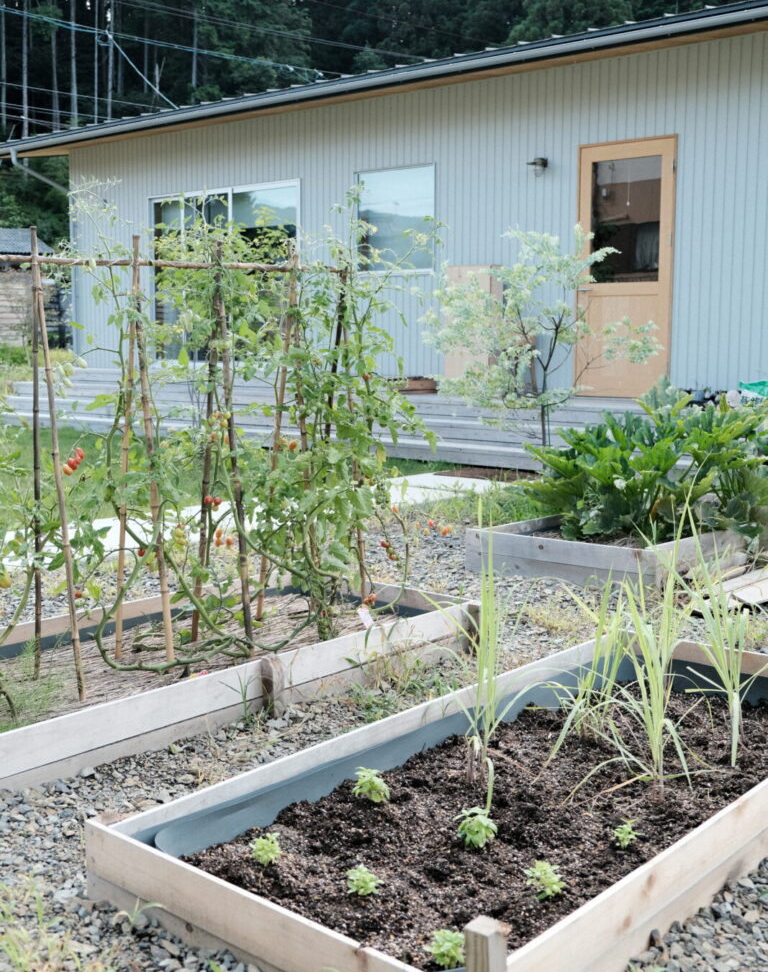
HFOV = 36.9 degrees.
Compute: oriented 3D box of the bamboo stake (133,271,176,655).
[{"bbox_3d":[-0.699,-0.037,3.514,0.024,1.199,0.024,-5,5,-11],"label":"bamboo stake"}]

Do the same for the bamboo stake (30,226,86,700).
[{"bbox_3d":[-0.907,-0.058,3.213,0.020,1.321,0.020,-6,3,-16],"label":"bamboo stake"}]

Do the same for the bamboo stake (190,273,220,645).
[{"bbox_3d":[-0.584,-0.077,3.777,0.022,1.224,0.022,3,8,-9],"label":"bamboo stake"}]

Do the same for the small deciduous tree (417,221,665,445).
[{"bbox_3d":[1.231,-1.082,9.000,1.830,1.900,1.650,1,7,8],"label":"small deciduous tree"}]

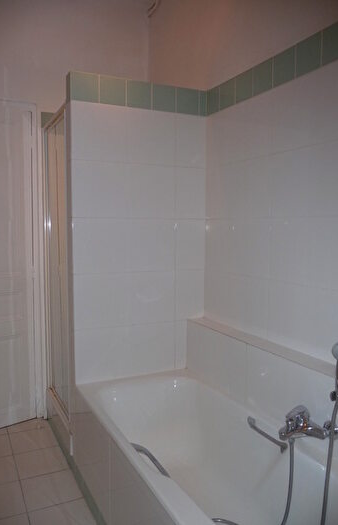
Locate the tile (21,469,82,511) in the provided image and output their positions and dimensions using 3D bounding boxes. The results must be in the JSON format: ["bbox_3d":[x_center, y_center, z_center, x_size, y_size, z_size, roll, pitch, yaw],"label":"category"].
[{"bbox_3d":[-0.639,1.226,2.294,0.280,0.010,0.298,-2,6,-26],"label":"tile"}]

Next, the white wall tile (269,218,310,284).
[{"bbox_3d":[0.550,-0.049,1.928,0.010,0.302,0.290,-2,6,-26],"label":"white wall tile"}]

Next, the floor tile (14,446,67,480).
[{"bbox_3d":[-0.772,1.203,2.559,0.280,0.010,0.298,-2,6,-26],"label":"floor tile"}]

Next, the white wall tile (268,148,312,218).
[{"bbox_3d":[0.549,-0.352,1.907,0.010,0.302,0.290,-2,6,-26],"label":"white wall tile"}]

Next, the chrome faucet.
[{"bbox_3d":[0.491,0.590,1.579,0.175,0.115,0.175,-2,6,-26],"label":"chrome faucet"}]

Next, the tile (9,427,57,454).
[{"bbox_3d":[-0.904,1.179,2.825,0.280,0.010,0.298,-2,6,-26],"label":"tile"}]

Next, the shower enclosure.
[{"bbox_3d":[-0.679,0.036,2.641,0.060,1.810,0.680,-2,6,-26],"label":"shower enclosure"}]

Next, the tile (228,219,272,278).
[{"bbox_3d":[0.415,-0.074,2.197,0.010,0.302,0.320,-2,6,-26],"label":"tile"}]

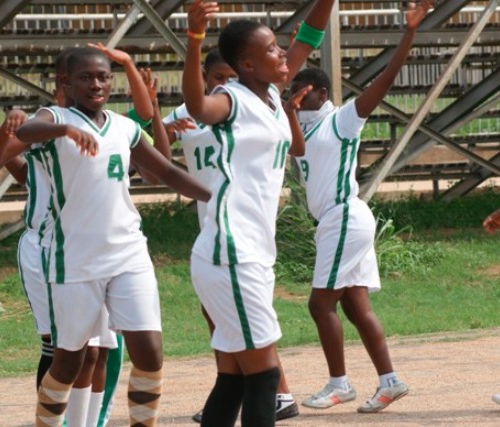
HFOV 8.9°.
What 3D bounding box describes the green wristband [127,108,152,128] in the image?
[{"bbox_3d":[-0.435,-0.377,12.700,0.100,0.085,0.085,0,1,0],"label":"green wristband"}]

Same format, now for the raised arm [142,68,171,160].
[{"bbox_3d":[-0.371,-0.361,12.700,0.125,0.430,0.130,0,1,0],"label":"raised arm"}]

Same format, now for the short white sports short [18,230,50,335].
[{"bbox_3d":[-0.794,0.268,12.800,0.300,0.450,0.370,1,1,26],"label":"short white sports short"}]

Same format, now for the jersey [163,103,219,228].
[{"bbox_3d":[-0.149,-0.177,14.200,0.430,0.630,0.270,1,2,36],"label":"jersey"}]

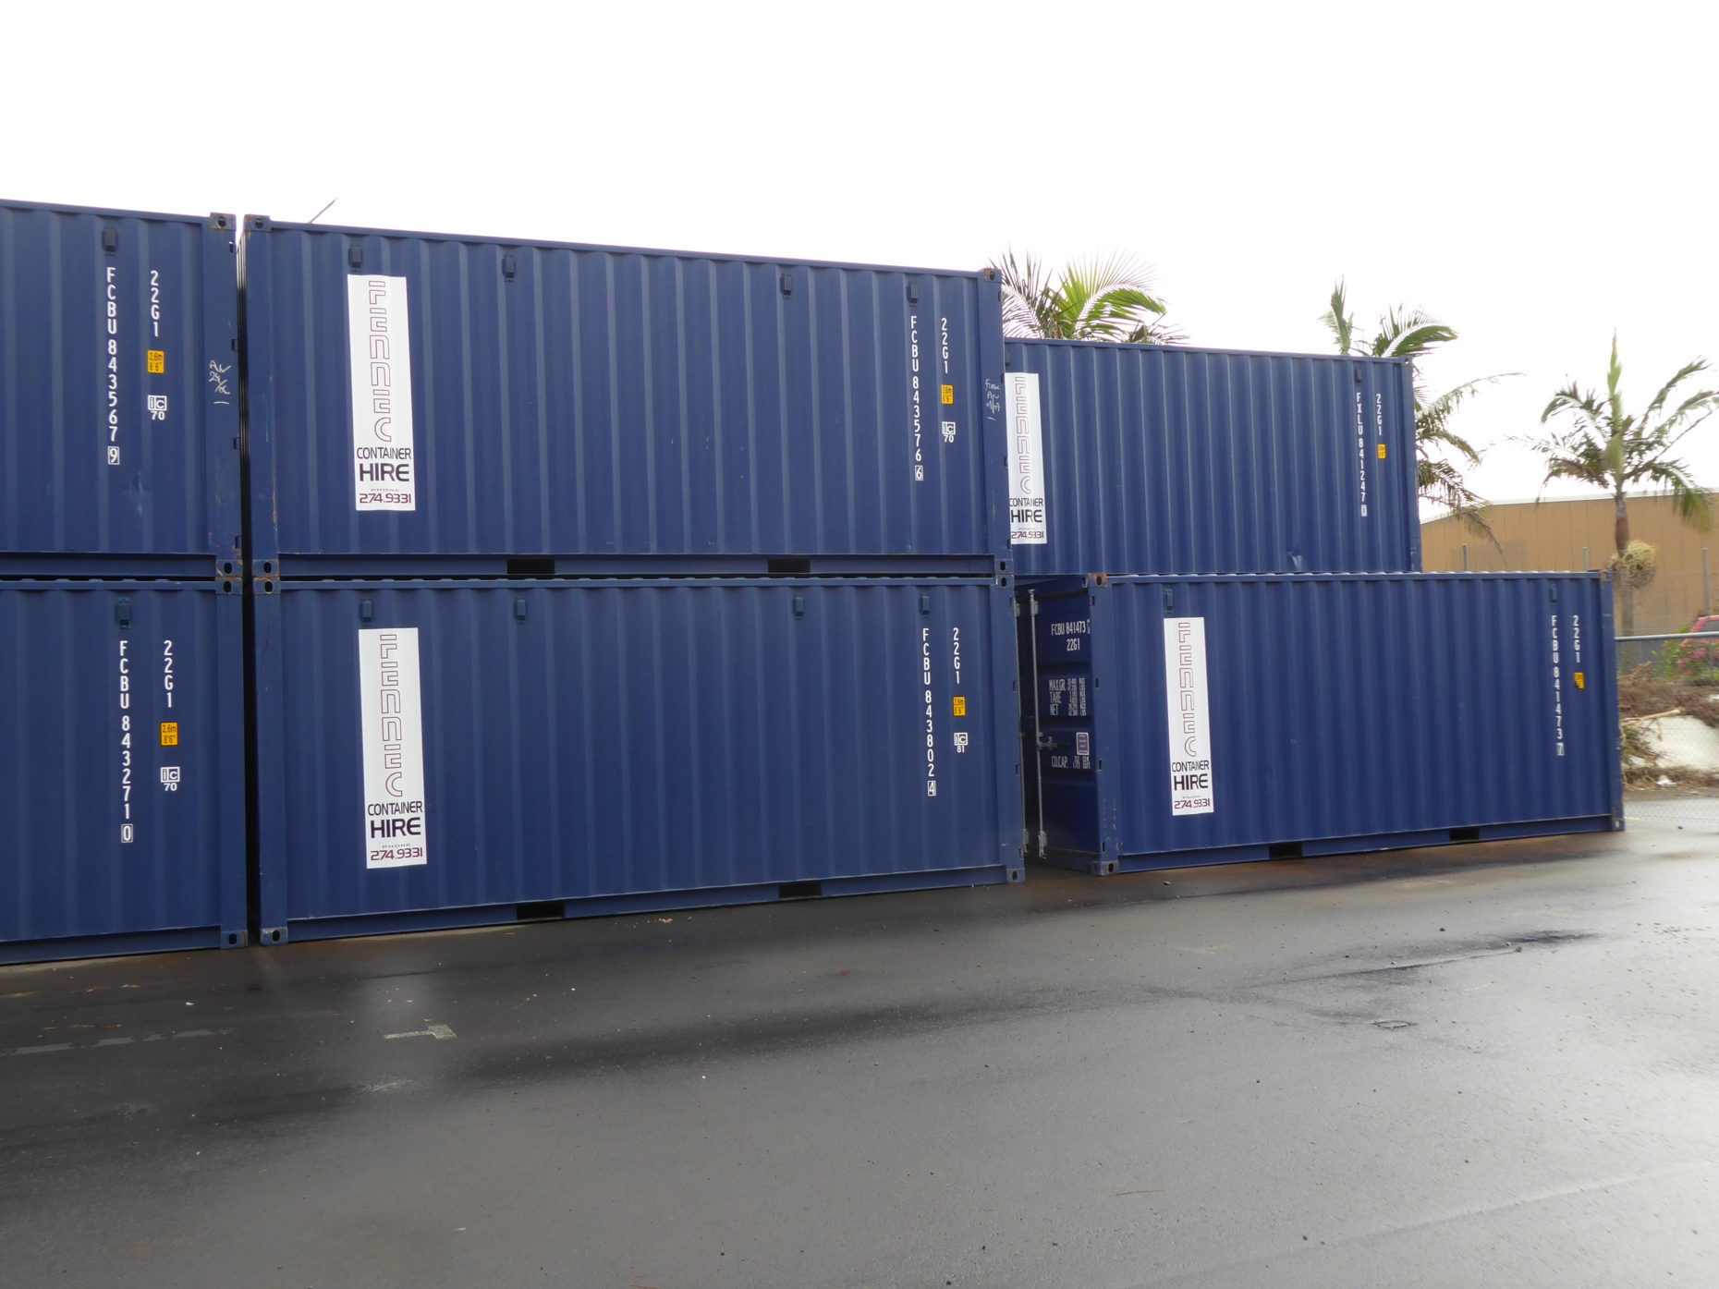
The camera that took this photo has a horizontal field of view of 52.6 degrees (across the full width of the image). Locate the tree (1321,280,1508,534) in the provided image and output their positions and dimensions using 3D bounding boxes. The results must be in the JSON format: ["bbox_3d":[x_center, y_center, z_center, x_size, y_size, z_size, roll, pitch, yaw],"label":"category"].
[{"bbox_3d":[7.720,-1.910,25.970,4.000,7.110,4.000,-1,-2,-22],"label":"tree"}]

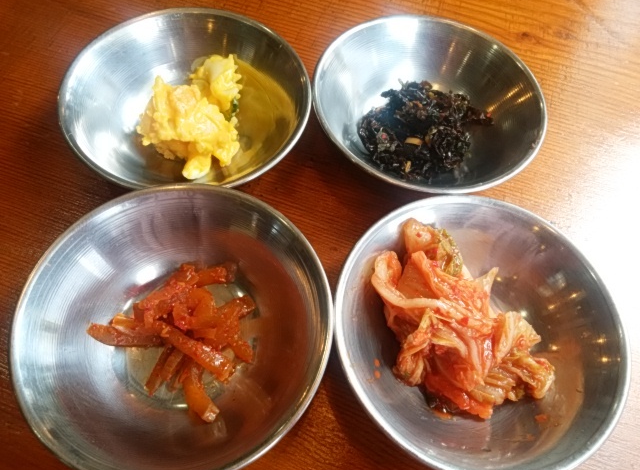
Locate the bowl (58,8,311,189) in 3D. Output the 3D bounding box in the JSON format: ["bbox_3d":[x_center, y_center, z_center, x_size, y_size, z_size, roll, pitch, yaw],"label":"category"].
[{"bbox_3d":[-0.065,-0.060,0.259,0.117,0.041,0.117,1,63,-3],"label":"bowl"}]

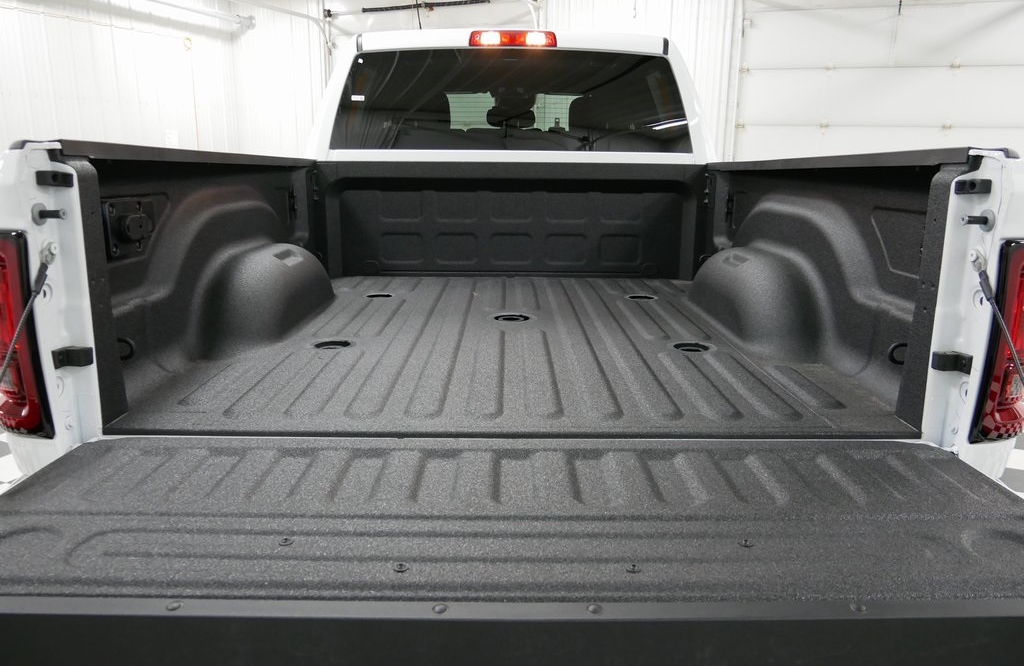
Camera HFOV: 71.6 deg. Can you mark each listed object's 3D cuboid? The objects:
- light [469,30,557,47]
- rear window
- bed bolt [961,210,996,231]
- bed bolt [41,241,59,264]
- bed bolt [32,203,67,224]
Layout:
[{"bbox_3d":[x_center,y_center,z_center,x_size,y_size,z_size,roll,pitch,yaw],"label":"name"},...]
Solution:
[{"bbox_3d":[0.002,-1.312,3.168,0.390,0.068,0.060,0,13,0],"label":"light"},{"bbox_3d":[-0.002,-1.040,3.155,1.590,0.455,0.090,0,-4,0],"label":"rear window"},{"bbox_3d":[0.774,-0.188,1.183,0.043,0.034,0.034,0,13,0],"label":"bed bolt"},{"bbox_3d":[-0.772,-0.135,1.186,0.026,0.033,0.026,0,13,0],"label":"bed bolt"},{"bbox_3d":[-0.761,-0.196,1.172,0.043,0.034,0.034,0,13,0],"label":"bed bolt"}]

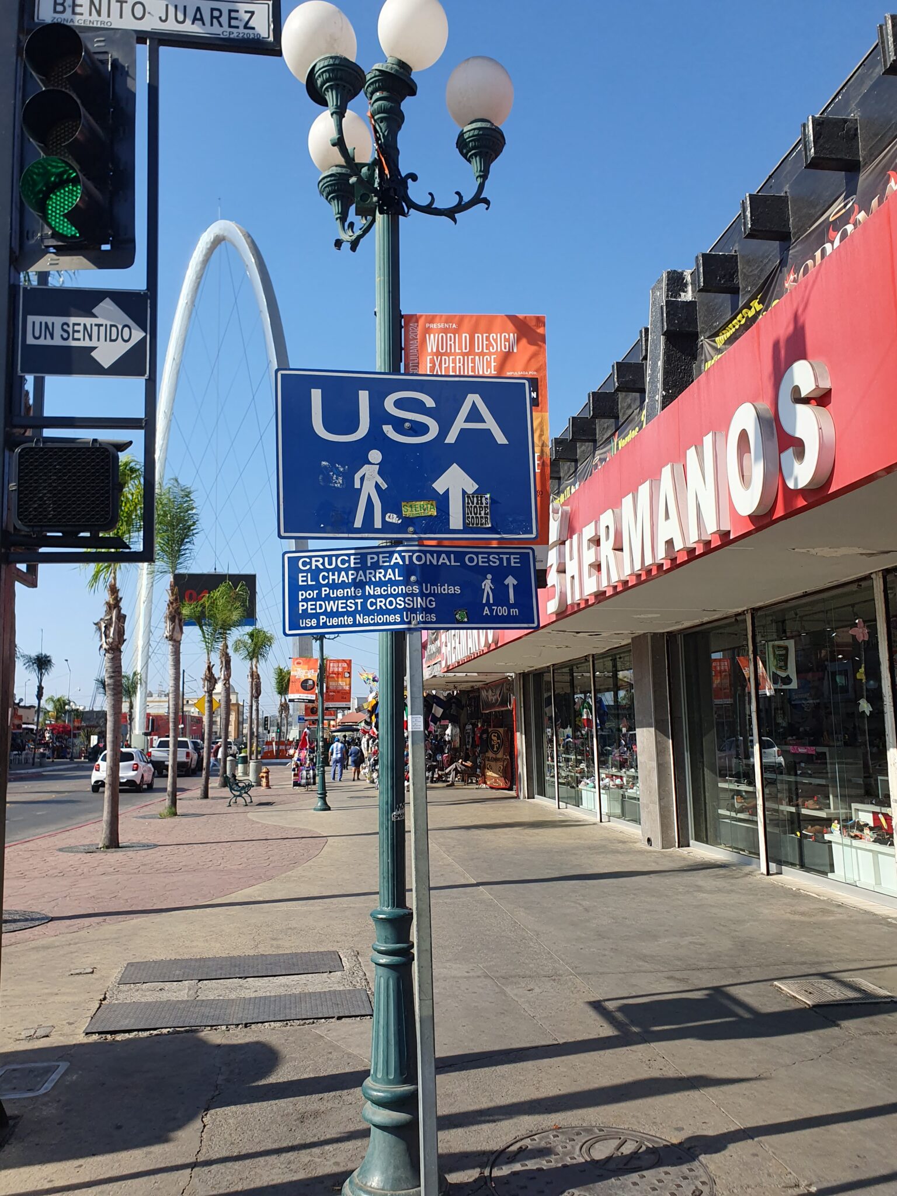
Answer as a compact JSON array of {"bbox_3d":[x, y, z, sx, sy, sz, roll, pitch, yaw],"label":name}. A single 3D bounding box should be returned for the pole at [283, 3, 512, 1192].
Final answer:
[{"bbox_3d":[-0.185,-0.242,3.492,0.970,4.720,0.970,0,-9,-8],"label":"pole"}]

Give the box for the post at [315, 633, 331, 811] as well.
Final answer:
[{"bbox_3d":[-2.778,2.259,19.799,0.950,4.720,0.950,0,-9,-8],"label":"post"}]

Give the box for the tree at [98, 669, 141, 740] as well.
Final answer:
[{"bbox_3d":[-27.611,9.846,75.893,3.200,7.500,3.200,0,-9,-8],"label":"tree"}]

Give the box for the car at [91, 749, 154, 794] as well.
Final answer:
[{"bbox_3d":[-11.496,6.089,32.153,1.680,1.520,3.800,0,-9,-9],"label":"car"}]

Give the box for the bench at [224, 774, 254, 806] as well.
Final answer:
[{"bbox_3d":[-4.994,4.595,21.735,0.620,0.780,1.450,0,-9,-8],"label":"bench"}]

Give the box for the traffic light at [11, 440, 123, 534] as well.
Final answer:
[{"bbox_3d":[-1.804,-0.508,4.299,0.510,0.460,0.220,-1,-9,-5],"label":"traffic light"}]

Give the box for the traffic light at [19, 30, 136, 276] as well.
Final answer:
[{"bbox_3d":[-1.827,-2.200,4.420,0.600,1.320,0.450,-1,-9,-1],"label":"traffic light"}]

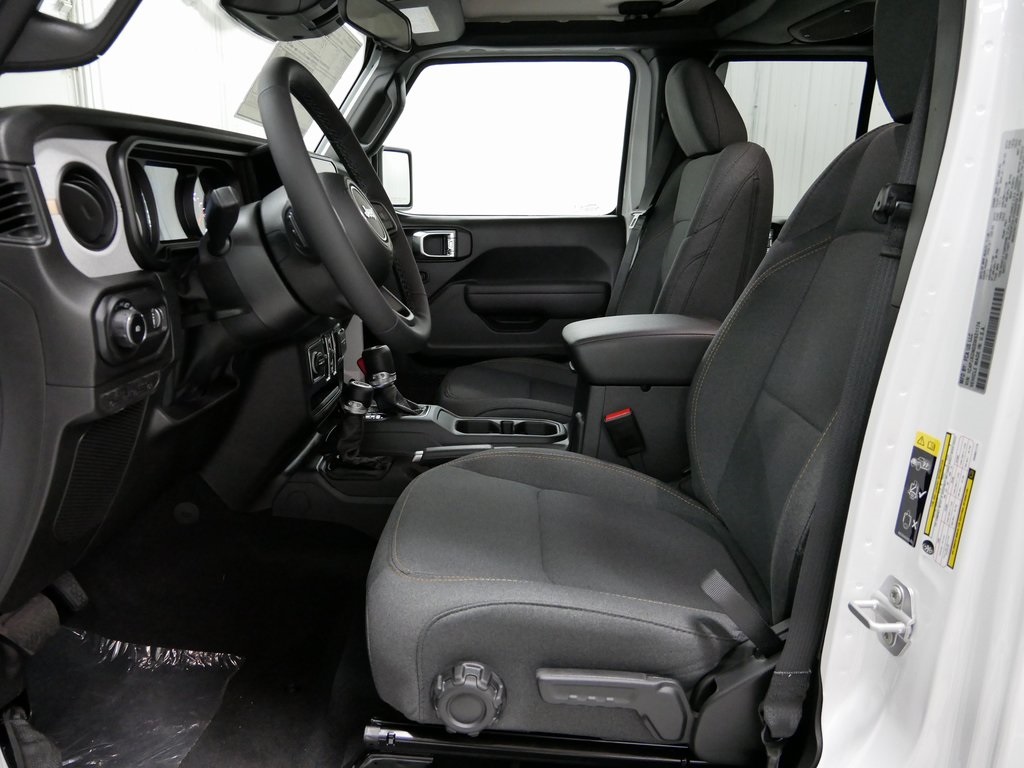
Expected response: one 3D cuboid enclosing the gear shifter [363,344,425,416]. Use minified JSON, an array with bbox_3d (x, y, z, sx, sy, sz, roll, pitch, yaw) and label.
[{"bbox_3d":[-0.228,-0.008,1.376,0.120,0.145,0.075,1,12,3],"label":"gear shifter"}]

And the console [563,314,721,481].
[{"bbox_3d":[0.260,0.024,1.308,0.340,0.300,0.220,1,12,3],"label":"console"}]

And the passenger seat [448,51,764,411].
[{"bbox_3d":[0.184,-0.248,1.648,0.720,0.930,0.530,1,12,3],"label":"passenger seat"}]

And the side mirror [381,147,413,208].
[{"bbox_3d":[-0.375,-0.622,2.138,0.090,0.180,0.180,4,13,20],"label":"side mirror"}]

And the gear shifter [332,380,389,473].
[{"bbox_3d":[-0.274,0.069,1.276,0.105,0.170,0.080,1,12,3],"label":"gear shifter"}]

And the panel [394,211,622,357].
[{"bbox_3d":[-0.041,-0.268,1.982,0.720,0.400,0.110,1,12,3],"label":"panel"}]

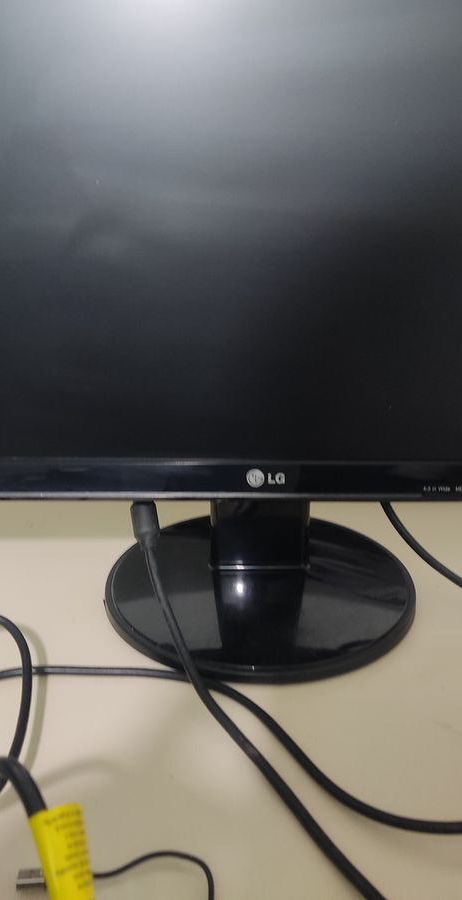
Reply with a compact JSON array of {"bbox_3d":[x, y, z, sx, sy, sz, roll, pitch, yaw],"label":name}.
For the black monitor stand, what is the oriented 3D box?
[{"bbox_3d":[0.019,0.085,0.557,0.197,0.013,0.197,0,22,0],"label":"black monitor stand"}]

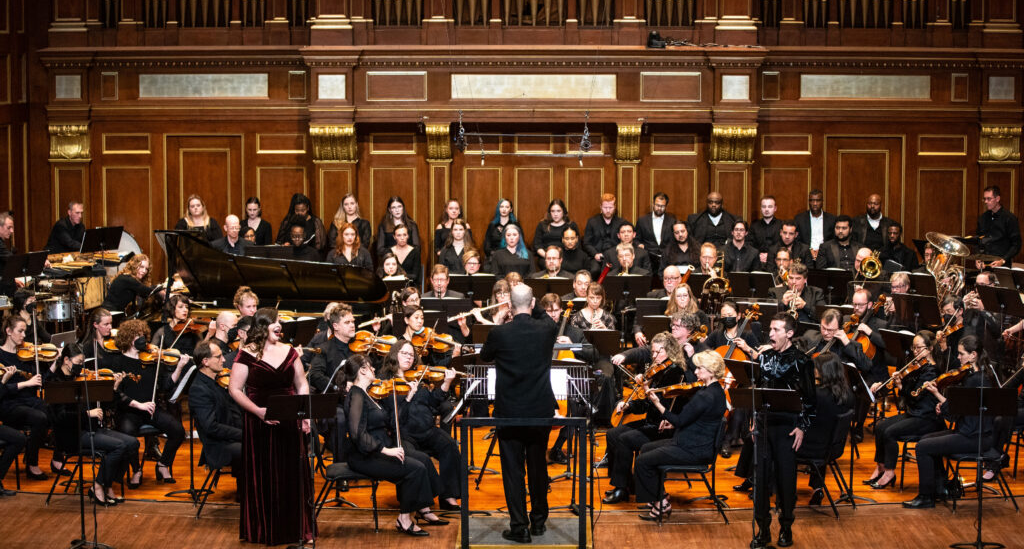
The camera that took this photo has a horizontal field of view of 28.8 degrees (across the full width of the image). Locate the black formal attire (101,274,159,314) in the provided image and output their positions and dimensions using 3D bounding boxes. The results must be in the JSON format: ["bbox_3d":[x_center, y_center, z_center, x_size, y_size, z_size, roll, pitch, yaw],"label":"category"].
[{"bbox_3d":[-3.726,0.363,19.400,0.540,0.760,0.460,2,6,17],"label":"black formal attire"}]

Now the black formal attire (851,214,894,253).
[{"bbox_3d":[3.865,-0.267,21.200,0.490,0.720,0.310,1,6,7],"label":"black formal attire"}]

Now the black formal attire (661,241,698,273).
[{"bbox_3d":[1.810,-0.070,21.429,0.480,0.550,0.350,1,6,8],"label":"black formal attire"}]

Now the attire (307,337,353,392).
[{"bbox_3d":[-1.370,0.881,16.100,0.560,0.850,0.480,4,6,37],"label":"attire"}]

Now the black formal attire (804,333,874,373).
[{"bbox_3d":[2.722,0.850,16.600,0.570,0.820,0.540,4,6,37],"label":"black formal attire"}]

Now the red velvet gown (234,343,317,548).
[{"bbox_3d":[-1.744,1.239,14.734,0.570,1.426,0.460,-3,7,-25],"label":"red velvet gown"}]

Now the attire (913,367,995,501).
[{"bbox_3d":[3.562,1.264,16.030,0.620,1.060,0.460,-2,6,-16],"label":"attire"}]

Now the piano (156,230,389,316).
[{"bbox_3d":[-2.476,0.460,19.150,2.550,1.800,1.550,1,6,10],"label":"piano"}]

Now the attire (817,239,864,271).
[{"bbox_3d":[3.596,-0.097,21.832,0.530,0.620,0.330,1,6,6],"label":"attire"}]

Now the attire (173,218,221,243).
[{"bbox_3d":[-3.338,-0.278,21.200,0.500,0.650,0.310,0,6,-6],"label":"attire"}]

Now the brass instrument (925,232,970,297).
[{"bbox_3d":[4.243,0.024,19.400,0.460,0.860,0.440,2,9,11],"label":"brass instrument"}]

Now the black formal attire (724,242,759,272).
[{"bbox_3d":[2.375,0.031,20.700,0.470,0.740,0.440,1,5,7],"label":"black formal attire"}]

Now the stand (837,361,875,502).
[{"bbox_3d":[2.743,1.256,15.950,0.380,1.096,0.500,-1,6,-14],"label":"stand"}]

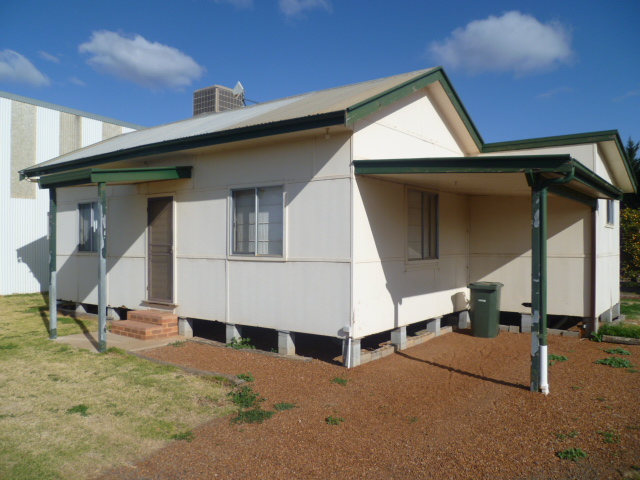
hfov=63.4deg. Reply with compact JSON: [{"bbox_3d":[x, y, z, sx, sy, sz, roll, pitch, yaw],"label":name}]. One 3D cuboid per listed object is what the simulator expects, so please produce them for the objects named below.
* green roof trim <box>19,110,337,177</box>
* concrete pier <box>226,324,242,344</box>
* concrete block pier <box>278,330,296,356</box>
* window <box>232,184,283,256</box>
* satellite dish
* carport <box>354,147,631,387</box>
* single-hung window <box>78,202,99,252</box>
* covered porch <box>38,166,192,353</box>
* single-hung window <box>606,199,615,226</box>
[{"bbox_3d":[-3.441,-1.547,9.580,9.526,0.203,0.132,0,0,38],"label":"green roof trim"},{"bbox_3d":[-1.505,1.659,9.114,0.195,0.335,0.195,0,-1,37],"label":"concrete pier"},{"bbox_3d":[-0.505,1.589,8.004,0.193,0.363,0.198,0,0,38],"label":"concrete block pier"},{"bbox_3d":[-1.019,-0.301,8.285,1.166,1.122,0.110,0,0,38],"label":"window"},{"bbox_3d":[-1.953,-3.594,12.405,0.200,0.420,0.420,0,0,-41],"label":"satellite dish"},{"bbox_3d":[2.836,0.344,7.980,2.783,2.882,4.092,0,0,38],"label":"carport"},{"bbox_3d":[-5.037,-0.278,11.423,1.122,1.122,0.110,0,0,38],"label":"single-hung window"},{"bbox_3d":[-3.608,0.231,9.147,1.925,3.058,1.826,0,0,38],"label":"covered porch"},{"bbox_3d":[5.758,-0.571,10.244,0.099,0.583,0.825,0,0,38],"label":"single-hung window"}]

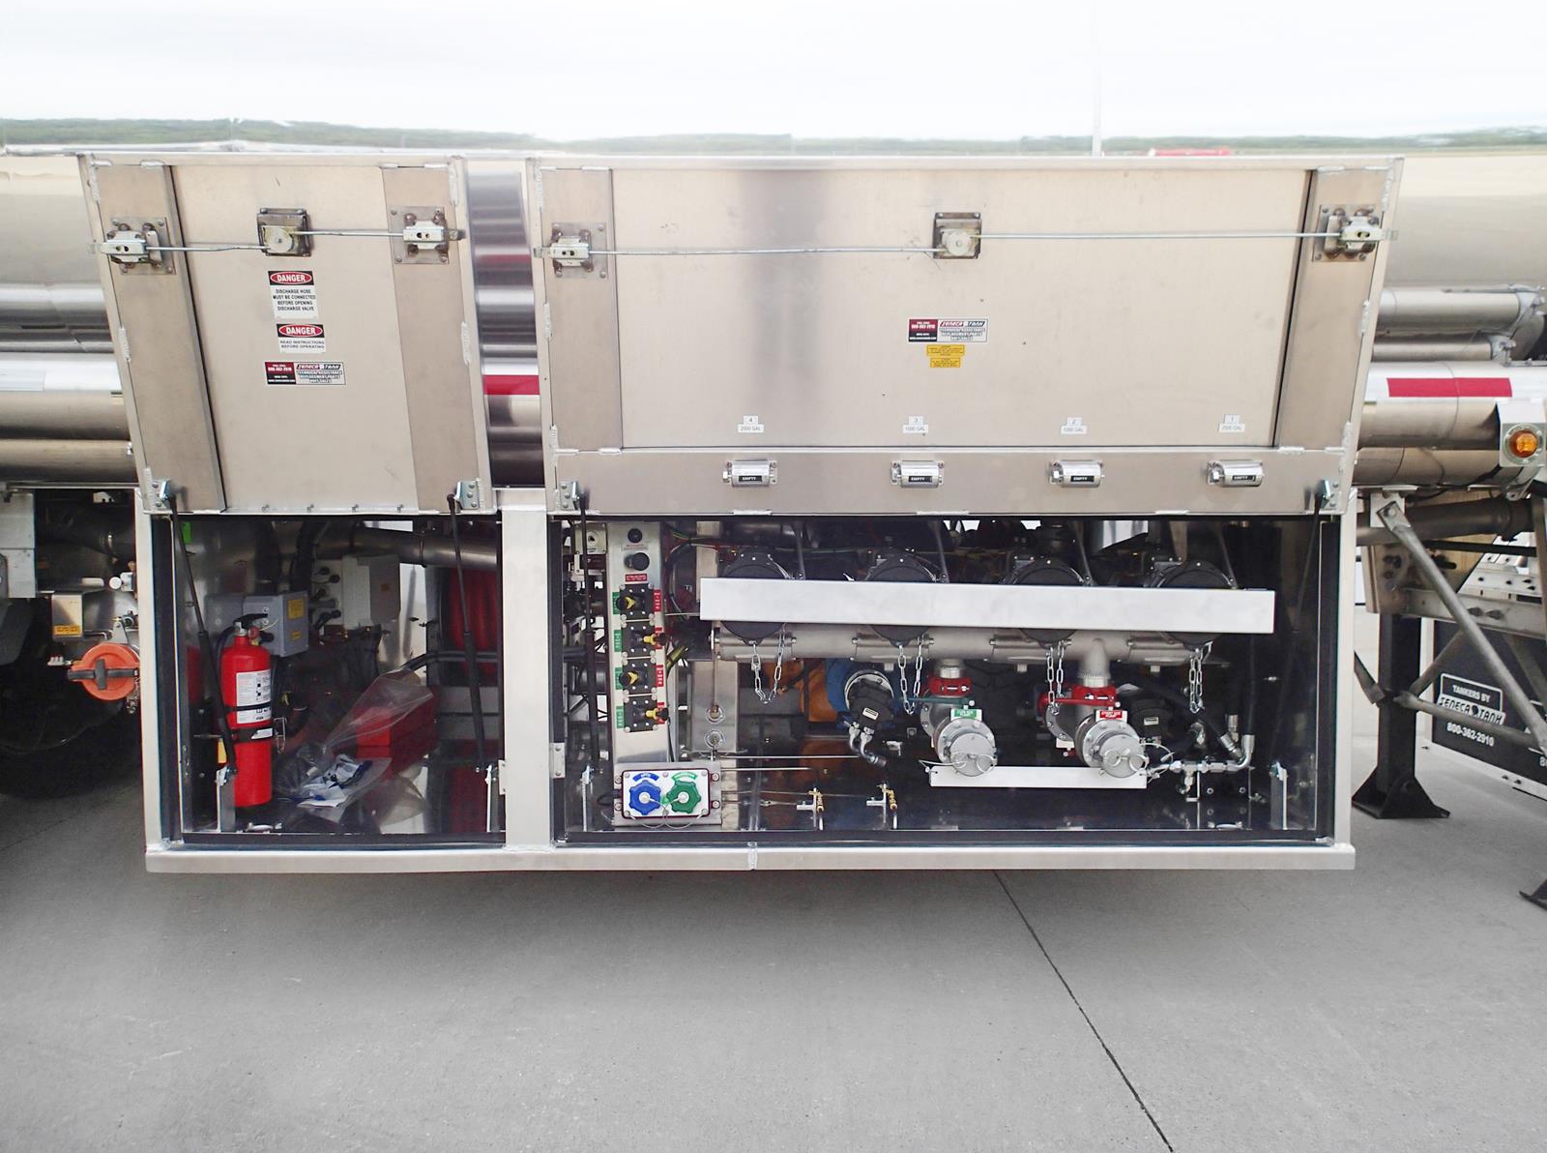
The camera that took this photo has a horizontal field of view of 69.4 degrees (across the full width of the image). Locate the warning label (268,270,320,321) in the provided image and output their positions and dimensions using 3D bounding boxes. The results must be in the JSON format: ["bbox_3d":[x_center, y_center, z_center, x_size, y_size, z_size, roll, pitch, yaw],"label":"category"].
[{"bbox_3d":[-1.051,-0.616,2.448,0.097,0.103,0.004,0,17,0],"label":"warning label"}]

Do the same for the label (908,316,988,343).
[{"bbox_3d":[0.387,-0.542,2.470,0.177,0.058,0.004,0,17,0],"label":"label"}]

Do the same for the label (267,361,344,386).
[{"bbox_3d":[-1.045,-0.453,2.497,0.176,0.054,0.004,0,17,0],"label":"label"}]

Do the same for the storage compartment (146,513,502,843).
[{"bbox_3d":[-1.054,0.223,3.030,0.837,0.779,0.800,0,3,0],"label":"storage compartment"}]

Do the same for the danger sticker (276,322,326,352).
[{"bbox_3d":[-1.044,-0.526,2.474,0.103,0.064,0.004,0,17,0],"label":"danger sticker"}]

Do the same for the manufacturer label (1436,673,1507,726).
[{"bbox_3d":[3.030,0.530,4.861,0.005,0.146,0.492,0,3,0],"label":"manufacturer label"}]

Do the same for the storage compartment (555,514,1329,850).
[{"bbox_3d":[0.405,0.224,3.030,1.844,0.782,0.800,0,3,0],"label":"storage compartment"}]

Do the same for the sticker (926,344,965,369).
[{"bbox_3d":[0.385,-0.488,2.486,0.084,0.051,0.004,0,17,0],"label":"sticker"}]

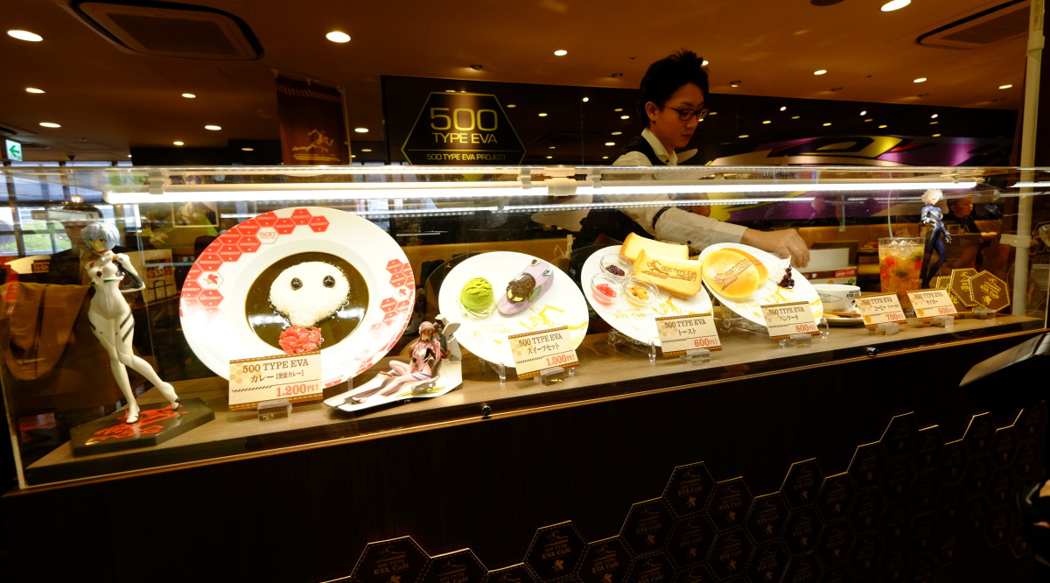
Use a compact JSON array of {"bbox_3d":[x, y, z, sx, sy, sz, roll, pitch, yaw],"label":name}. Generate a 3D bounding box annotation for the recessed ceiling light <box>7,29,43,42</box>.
[{"bbox_3d":[-3.039,-1.560,2.659,0.145,0.030,0.145,-5,7,-16],"label":"recessed ceiling light"}]

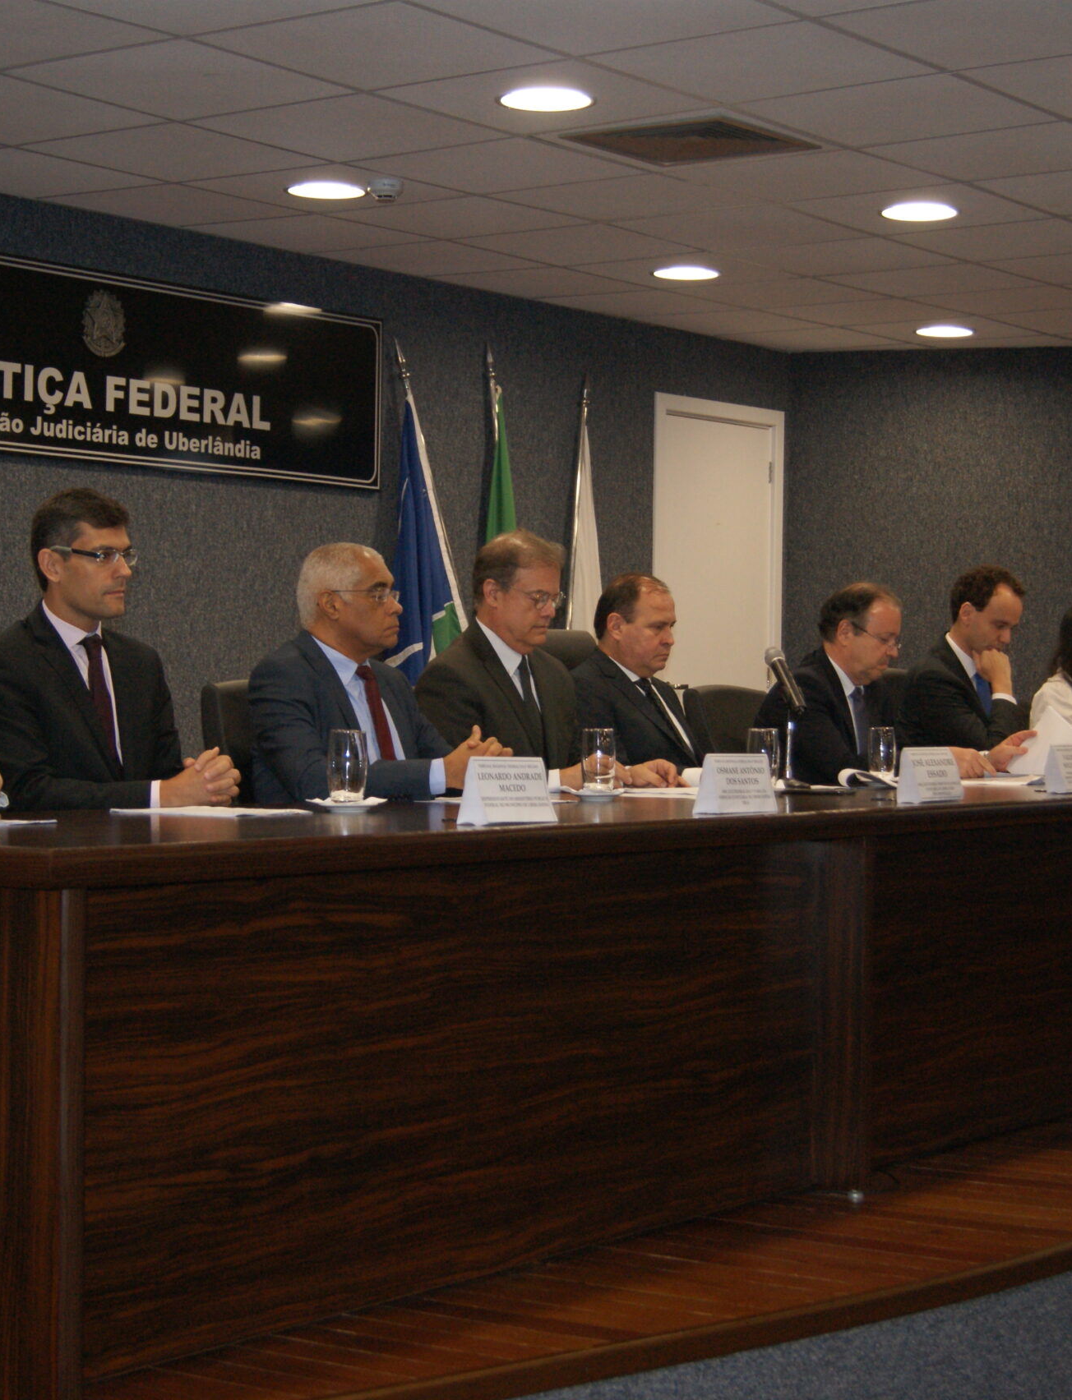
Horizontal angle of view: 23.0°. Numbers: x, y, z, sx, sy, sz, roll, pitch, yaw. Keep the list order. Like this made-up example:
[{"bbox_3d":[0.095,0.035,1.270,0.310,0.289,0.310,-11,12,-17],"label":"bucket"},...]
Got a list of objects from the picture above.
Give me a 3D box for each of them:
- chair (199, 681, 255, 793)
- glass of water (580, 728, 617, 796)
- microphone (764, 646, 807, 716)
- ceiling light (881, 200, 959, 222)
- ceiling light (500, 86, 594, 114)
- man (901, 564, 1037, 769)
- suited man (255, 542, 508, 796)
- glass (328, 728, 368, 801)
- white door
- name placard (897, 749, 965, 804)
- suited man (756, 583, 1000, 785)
[{"bbox_3d":[-0.366,0.462,5.590,0.650,1.020,0.600,1,1,38],"label":"chair"},{"bbox_3d":[0.126,0.121,5.280,0.069,0.125,0.069,1,0,0],"label":"glass of water"},{"bbox_3d":[0.579,-0.046,6.100,0.050,0.168,0.050,-42,-24,29],"label":"microphone"},{"bbox_3d":[1.118,-1.434,7.651,0.230,0.050,0.230,1,1,0],"label":"ceiling light"},{"bbox_3d":[0.025,-1.434,6.279,0.219,0.040,0.219,1,1,0],"label":"ceiling light"},{"bbox_3d":[1.234,0.312,7.261,0.740,1.340,0.550,1,1,38],"label":"man"},{"bbox_3d":[-0.345,0.318,5.664,0.780,1.310,0.580,2,1,37],"label":"suited man"},{"bbox_3d":[-0.331,0.118,4.630,0.069,0.125,0.069,1,0,0],"label":"glass"},{"bbox_3d":[0.731,-0.150,10.801,0.080,2.138,0.965,2,1,37],"label":"white door"},{"bbox_3d":[0.861,0.165,5.758,0.058,0.113,0.212,2,1,34],"label":"name placard"},{"bbox_3d":[0.940,0.330,7.225,0.780,1.290,0.580,2,1,37],"label":"suited man"}]

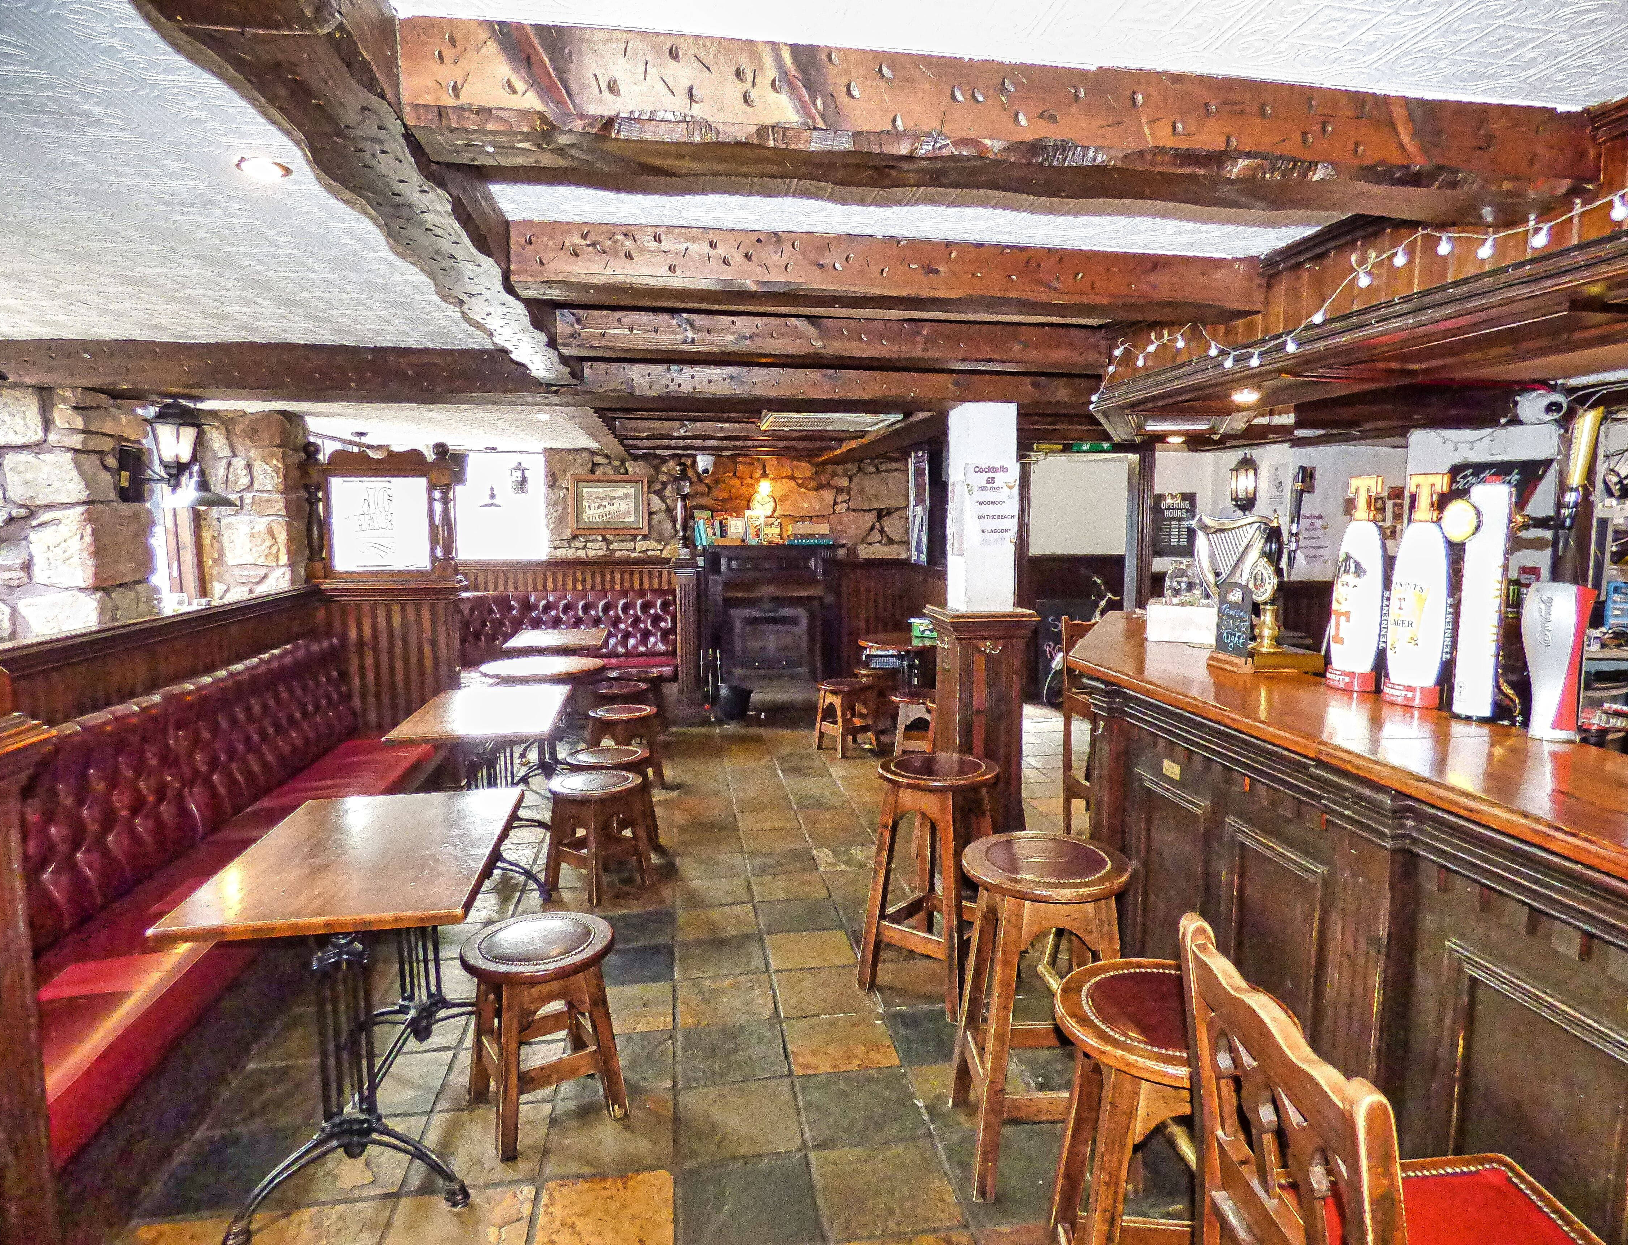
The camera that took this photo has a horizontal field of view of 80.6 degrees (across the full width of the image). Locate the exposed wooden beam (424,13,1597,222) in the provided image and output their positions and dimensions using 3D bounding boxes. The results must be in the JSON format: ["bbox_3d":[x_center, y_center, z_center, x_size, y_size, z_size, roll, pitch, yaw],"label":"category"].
[{"bbox_3d":[0.309,-0.702,1.416,1.686,0.134,0.177,-1,6,-8],"label":"exposed wooden beam"}]

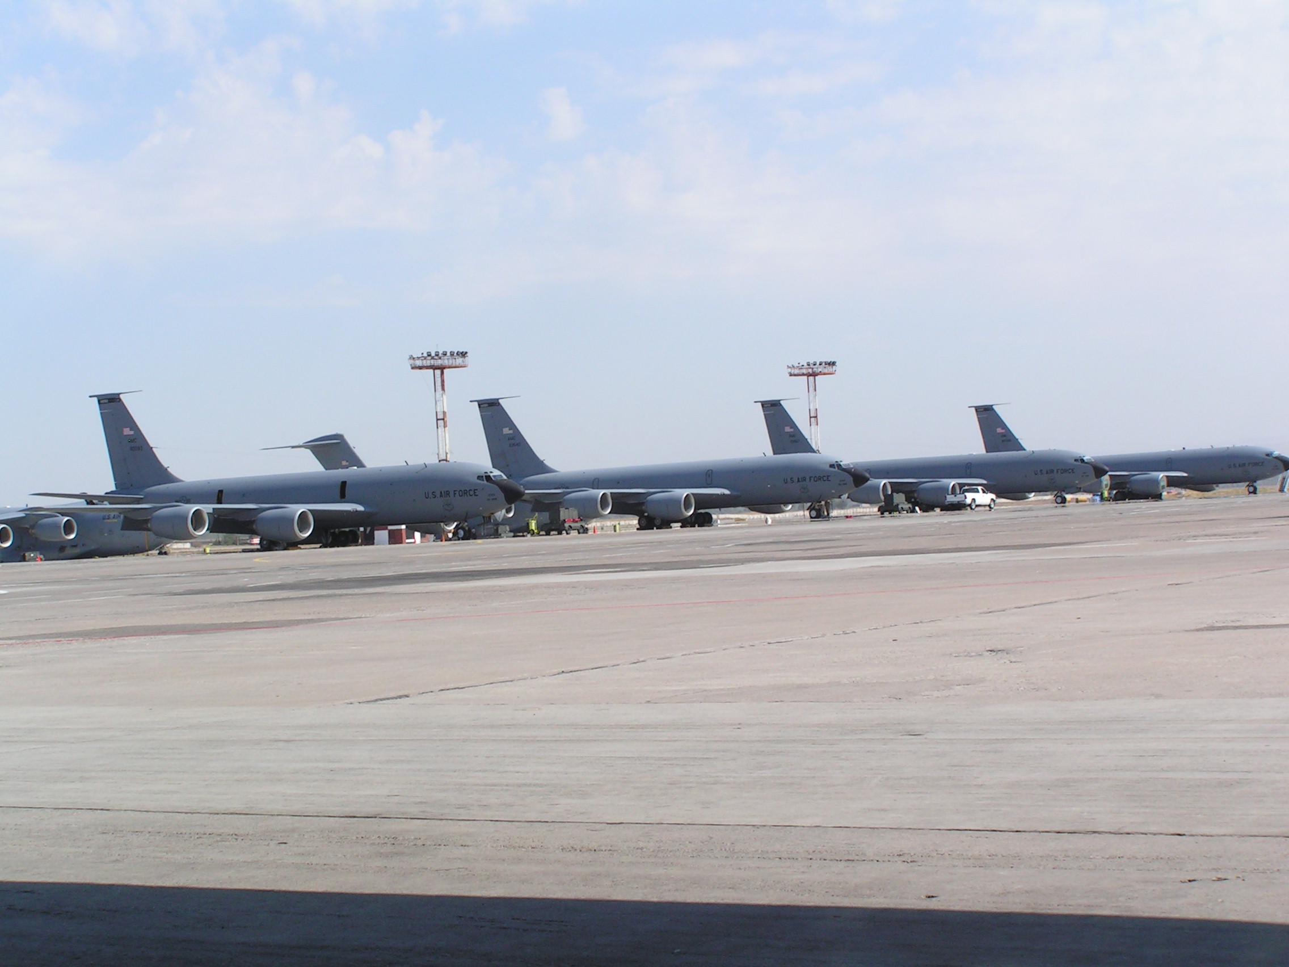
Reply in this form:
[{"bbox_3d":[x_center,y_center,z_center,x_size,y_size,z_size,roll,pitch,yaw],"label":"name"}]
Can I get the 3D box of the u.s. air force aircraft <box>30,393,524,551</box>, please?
[{"bbox_3d":[-25.651,-1.546,196.417,41.600,12.700,39.880,-4,-1,34],"label":"u.s. air force aircraft"}]

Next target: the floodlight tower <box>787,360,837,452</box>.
[{"bbox_3d":[24.674,-6.661,384.875,6.900,21.990,6.000,-3,-1,-27],"label":"floodlight tower"}]

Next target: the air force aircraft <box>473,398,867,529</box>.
[{"bbox_3d":[1.430,-2.517,236.541,41.600,12.700,39.880,-4,-1,33],"label":"air force aircraft"}]

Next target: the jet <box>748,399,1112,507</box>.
[{"bbox_3d":[29.023,-3.518,278.182,41.600,12.700,39.880,-4,-1,35],"label":"jet"}]

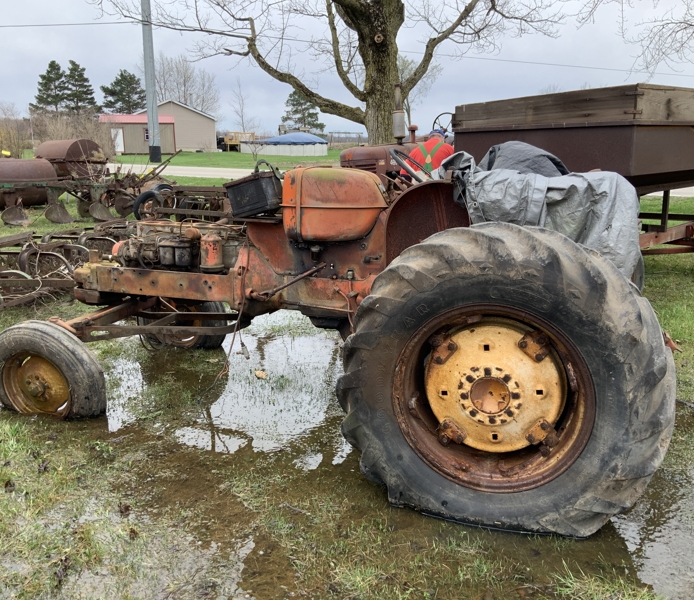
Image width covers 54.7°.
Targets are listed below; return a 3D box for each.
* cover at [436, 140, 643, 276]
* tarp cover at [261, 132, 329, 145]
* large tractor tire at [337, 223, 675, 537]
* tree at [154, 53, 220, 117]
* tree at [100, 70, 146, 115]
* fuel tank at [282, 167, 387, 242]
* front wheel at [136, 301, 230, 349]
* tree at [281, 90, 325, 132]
[{"bbox_3d":[0.923,-0.417,3.230,0.920,0.680,1.100,4,14,18],"label":"cover"},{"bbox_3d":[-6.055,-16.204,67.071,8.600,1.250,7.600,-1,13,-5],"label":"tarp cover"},{"bbox_3d":[0.598,0.252,2.704,1.340,1.200,0.420,4,14,18],"label":"large tractor tire"},{"bbox_3d":[-23.002,-28.344,96.051,10.500,13.400,9.500,-3,14,-13],"label":"tree"},{"bbox_3d":[-27.450,-23.263,82.868,6.000,9.700,6.000,-4,14,-17],"label":"tree"},{"bbox_3d":[-0.021,-0.547,3.736,0.520,0.400,0.480,4,14,18],"label":"fuel tank"},{"bbox_3d":[-1.250,0.116,5.085,0.710,0.670,0.180,4,14,18],"label":"front wheel"},{"bbox_3d":[-5.771,-23.743,88.921,5.800,7.800,5.800,-1,13,-3],"label":"tree"}]

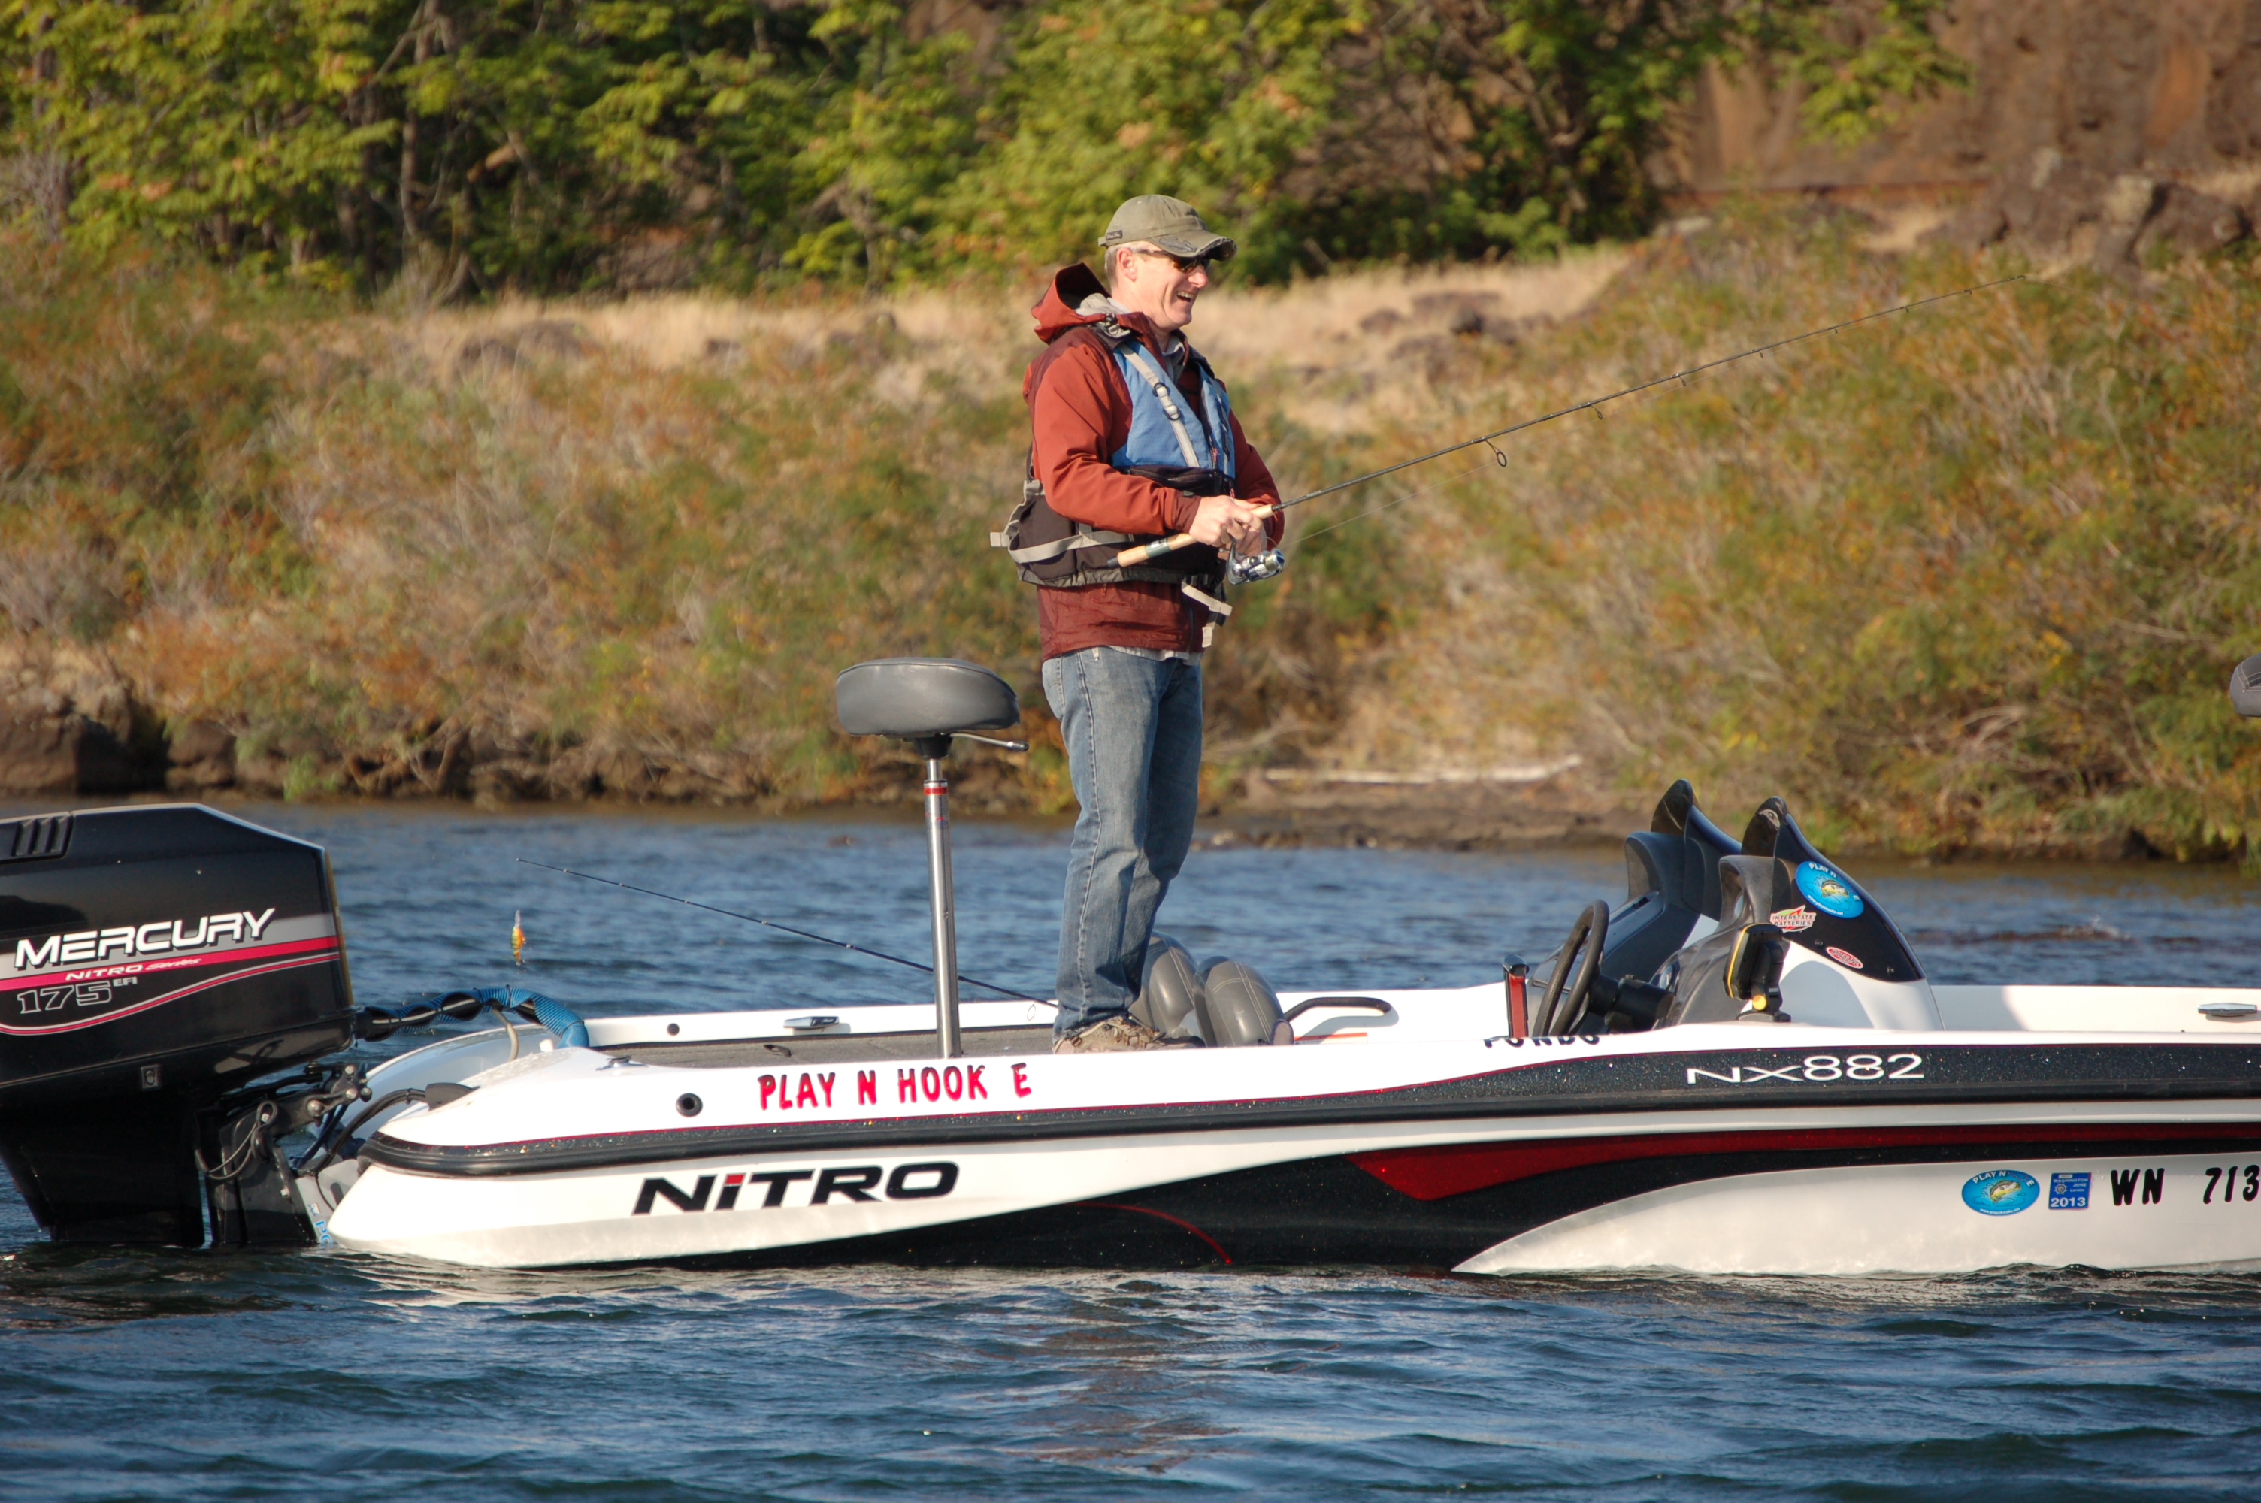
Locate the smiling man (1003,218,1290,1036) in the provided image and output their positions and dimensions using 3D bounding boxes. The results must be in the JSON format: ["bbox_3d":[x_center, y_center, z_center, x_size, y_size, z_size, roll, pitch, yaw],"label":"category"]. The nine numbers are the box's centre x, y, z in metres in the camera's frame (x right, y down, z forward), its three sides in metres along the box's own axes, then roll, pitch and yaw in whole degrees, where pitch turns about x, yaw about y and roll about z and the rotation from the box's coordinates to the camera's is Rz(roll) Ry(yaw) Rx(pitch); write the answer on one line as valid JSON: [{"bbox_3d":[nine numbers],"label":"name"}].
[{"bbox_3d":[0.020,-0.260,39.300,0.540,1.810,0.580,1,2,27],"label":"smiling man"}]

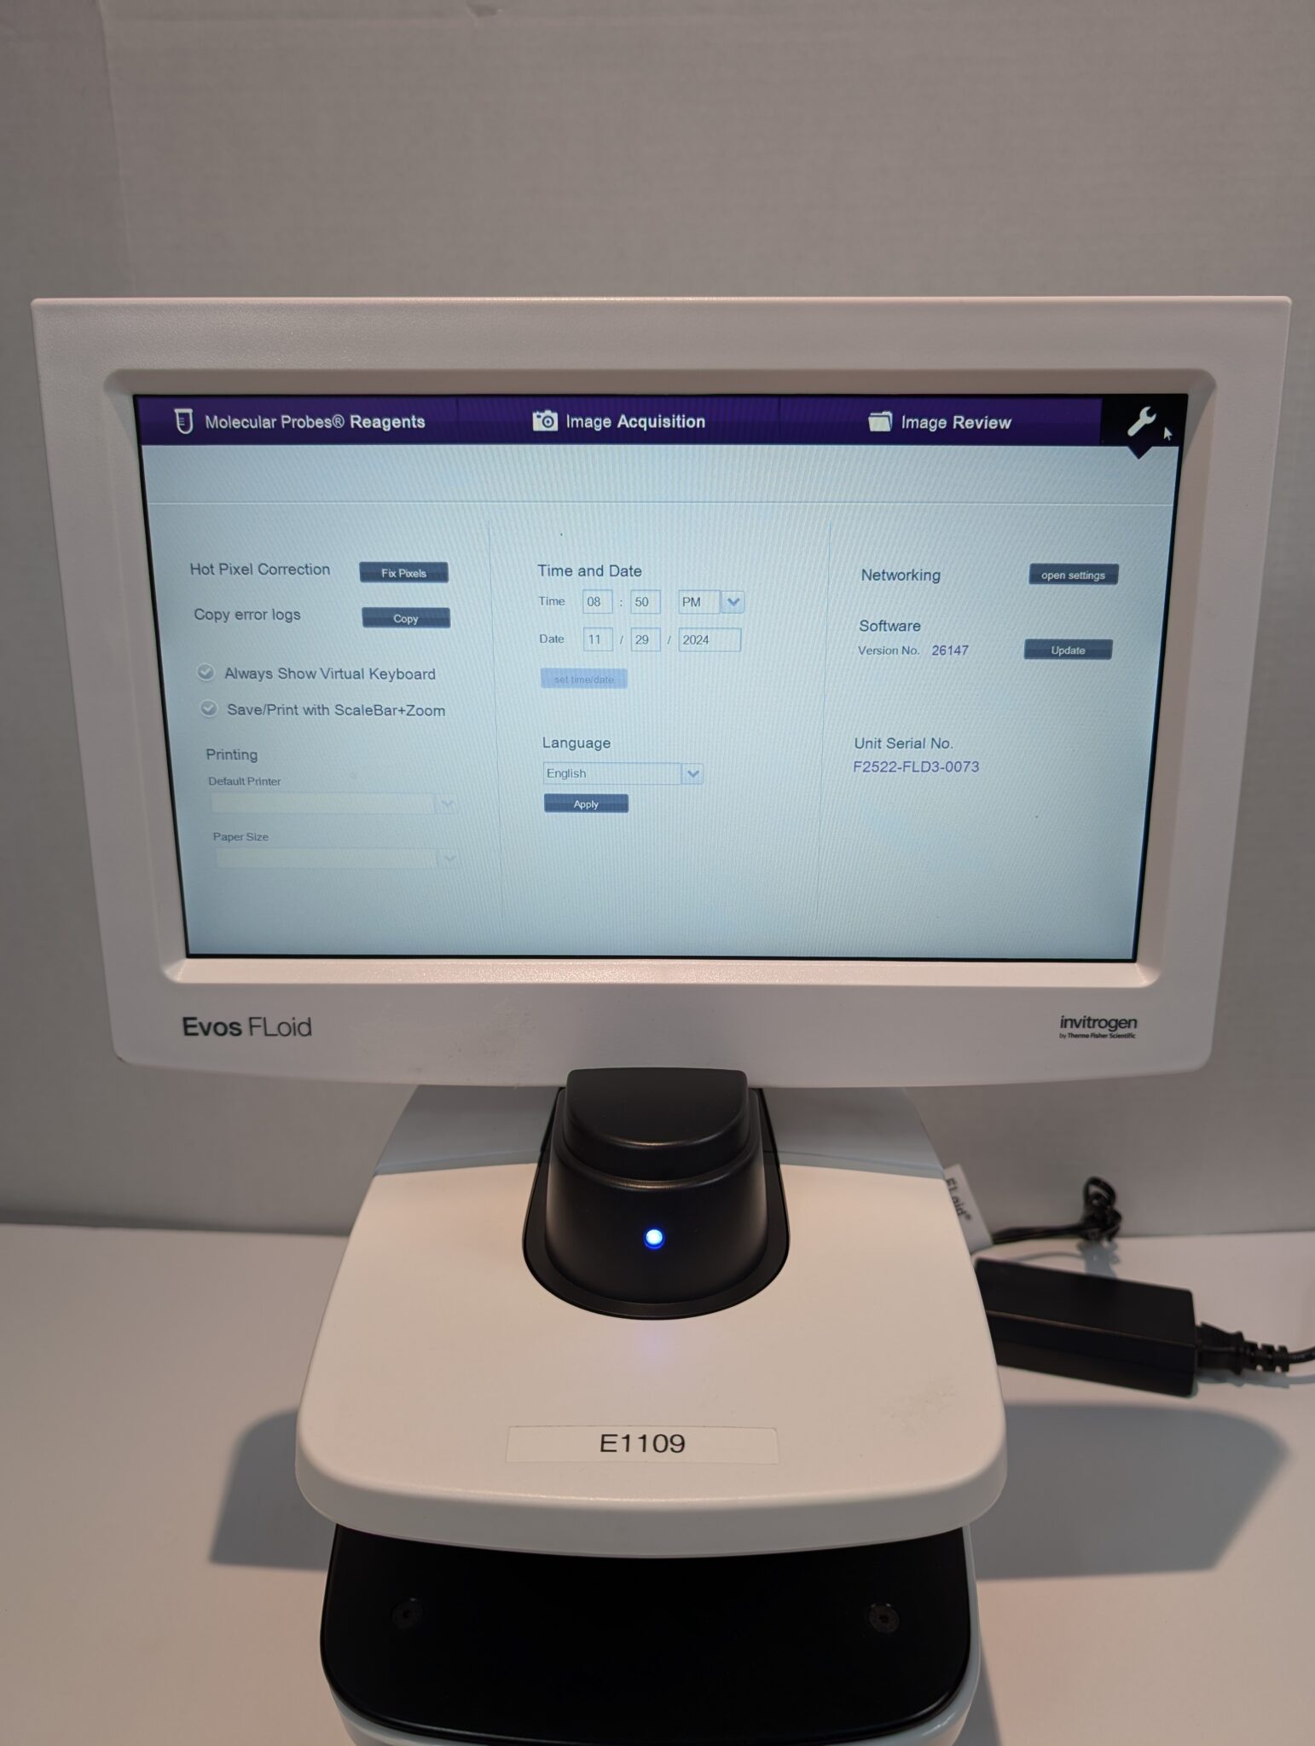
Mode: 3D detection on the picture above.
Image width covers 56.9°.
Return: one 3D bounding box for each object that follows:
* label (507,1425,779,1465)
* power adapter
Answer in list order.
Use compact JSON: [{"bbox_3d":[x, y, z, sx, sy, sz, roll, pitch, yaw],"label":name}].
[{"bbox_3d":[-0.004,0.160,0.339,0.075,0.001,0.012,0,23,0],"label":"label"},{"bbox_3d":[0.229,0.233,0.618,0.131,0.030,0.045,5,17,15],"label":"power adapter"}]

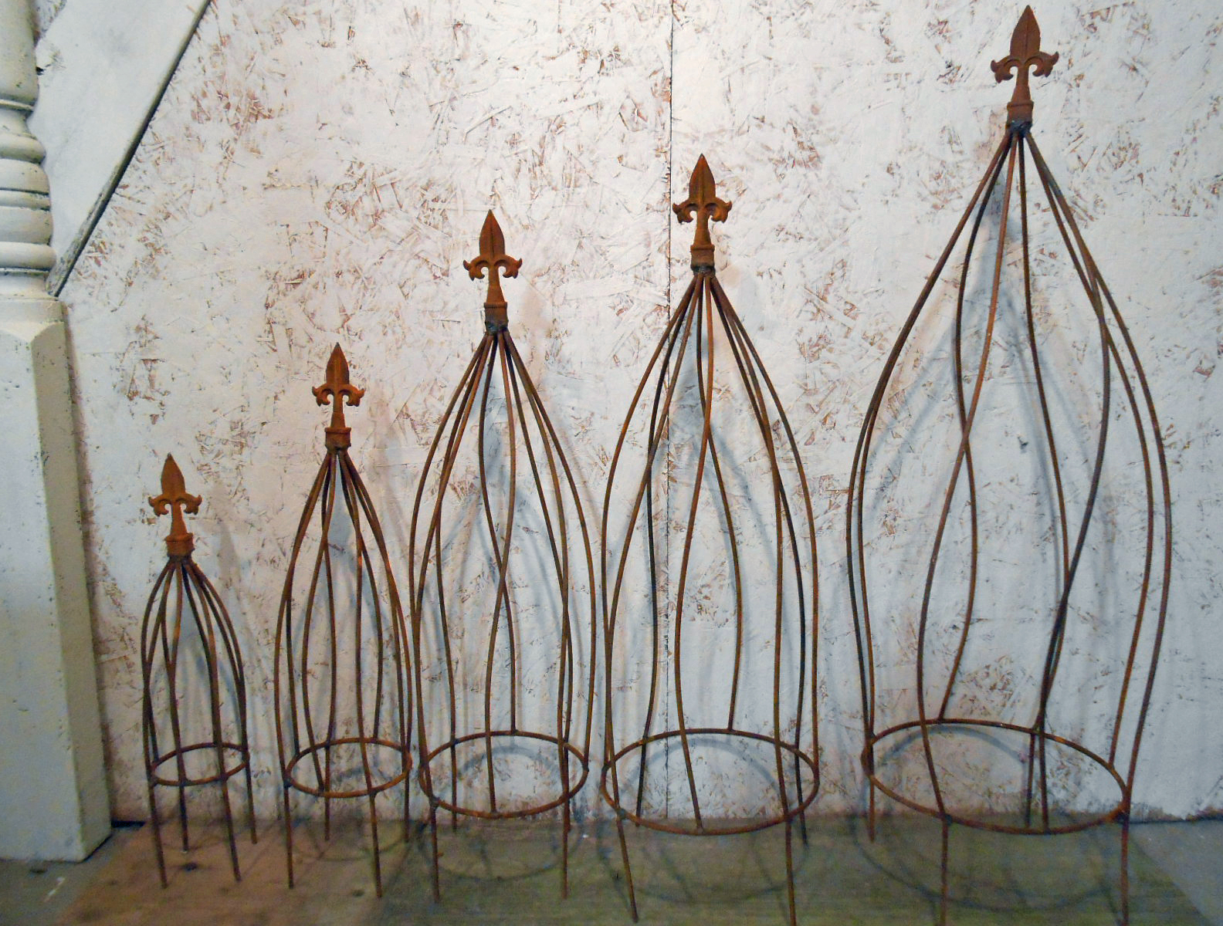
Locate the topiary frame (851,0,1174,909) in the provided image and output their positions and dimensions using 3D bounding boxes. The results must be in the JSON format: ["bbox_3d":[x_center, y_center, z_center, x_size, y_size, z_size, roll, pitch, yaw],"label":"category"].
[{"bbox_3d":[0.469,0.016,1.105,0.355,1.049,0.355,0,9,0],"label":"topiary frame"}]

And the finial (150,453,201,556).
[{"bbox_3d":[-0.538,0.053,1.145,0.066,0.129,0.034,-2,9,0],"label":"finial"}]

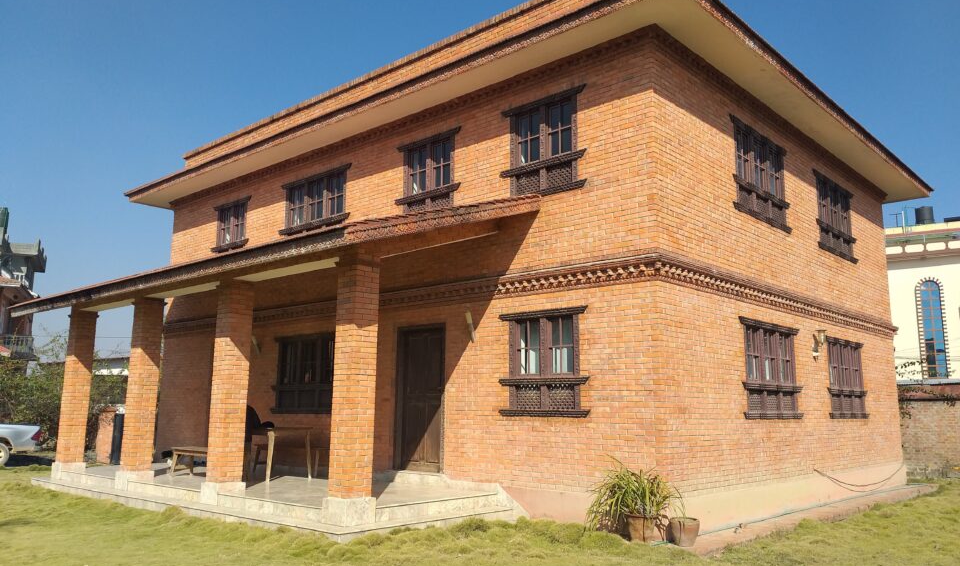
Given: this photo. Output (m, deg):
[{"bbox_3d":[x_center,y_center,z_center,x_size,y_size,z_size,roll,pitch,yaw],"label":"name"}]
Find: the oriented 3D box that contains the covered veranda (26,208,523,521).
[{"bbox_3d":[-4.126,1.252,11.740,10.157,4.369,3.451,-8,-13,40],"label":"covered veranda"}]

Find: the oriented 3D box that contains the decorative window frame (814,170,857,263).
[{"bbox_3d":[6.679,-1.201,13.701,0.200,1.440,2.147,-9,-14,43],"label":"decorative window frame"}]

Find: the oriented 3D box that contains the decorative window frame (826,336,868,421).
[{"bbox_3d":[6.647,1.765,13.180,0.200,1.421,2.147,-9,-14,43],"label":"decorative window frame"}]

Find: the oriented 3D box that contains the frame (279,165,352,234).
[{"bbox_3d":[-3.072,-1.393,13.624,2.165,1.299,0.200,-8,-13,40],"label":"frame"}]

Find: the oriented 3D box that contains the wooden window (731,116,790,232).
[{"bbox_3d":[4.368,-1.637,11.366,0.200,1.440,2.145,-9,-14,43],"label":"wooden window"}]

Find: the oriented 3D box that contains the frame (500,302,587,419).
[{"bbox_3d":[0.891,1.083,9.661,1.487,1.421,0.200,-8,-13,40],"label":"frame"}]

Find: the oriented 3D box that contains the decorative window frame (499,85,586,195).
[{"bbox_3d":[0.924,-1.883,10.183,1.487,1.440,0.200,-8,-13,40],"label":"decorative window frame"}]

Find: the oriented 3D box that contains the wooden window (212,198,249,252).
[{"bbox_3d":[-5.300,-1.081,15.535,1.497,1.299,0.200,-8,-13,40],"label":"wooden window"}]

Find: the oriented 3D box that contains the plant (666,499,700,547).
[{"bbox_3d":[2.284,2.700,8.113,0.360,0.506,0.360,-8,-13,40],"label":"plant"}]

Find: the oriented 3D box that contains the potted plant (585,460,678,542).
[{"bbox_3d":[1.737,2.533,8.266,0.950,0.951,0.800,-8,-13,40],"label":"potted plant"}]

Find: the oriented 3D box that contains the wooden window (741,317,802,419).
[{"bbox_3d":[4.335,1.329,10.845,0.200,1.421,2.145,-9,-14,43],"label":"wooden window"}]

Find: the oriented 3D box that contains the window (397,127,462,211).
[{"bbox_3d":[-0.794,-1.643,11.656,1.502,1.440,0.200,-8,-13,40],"label":"window"}]

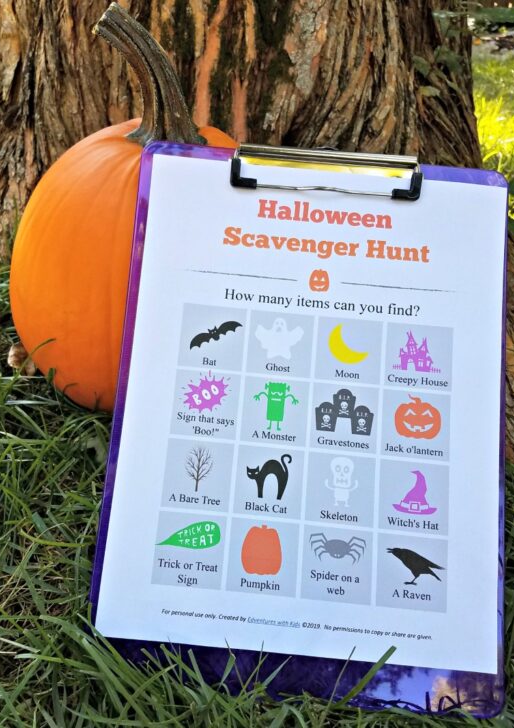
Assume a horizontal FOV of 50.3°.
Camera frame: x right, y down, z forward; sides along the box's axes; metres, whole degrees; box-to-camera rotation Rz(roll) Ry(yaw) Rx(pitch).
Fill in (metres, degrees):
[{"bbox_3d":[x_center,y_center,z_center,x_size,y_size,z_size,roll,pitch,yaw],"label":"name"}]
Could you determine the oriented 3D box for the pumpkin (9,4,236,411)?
[{"bbox_3d":[-0.072,-0.102,0.446,0.246,0.316,0.246,4,33,0],"label":"pumpkin"}]

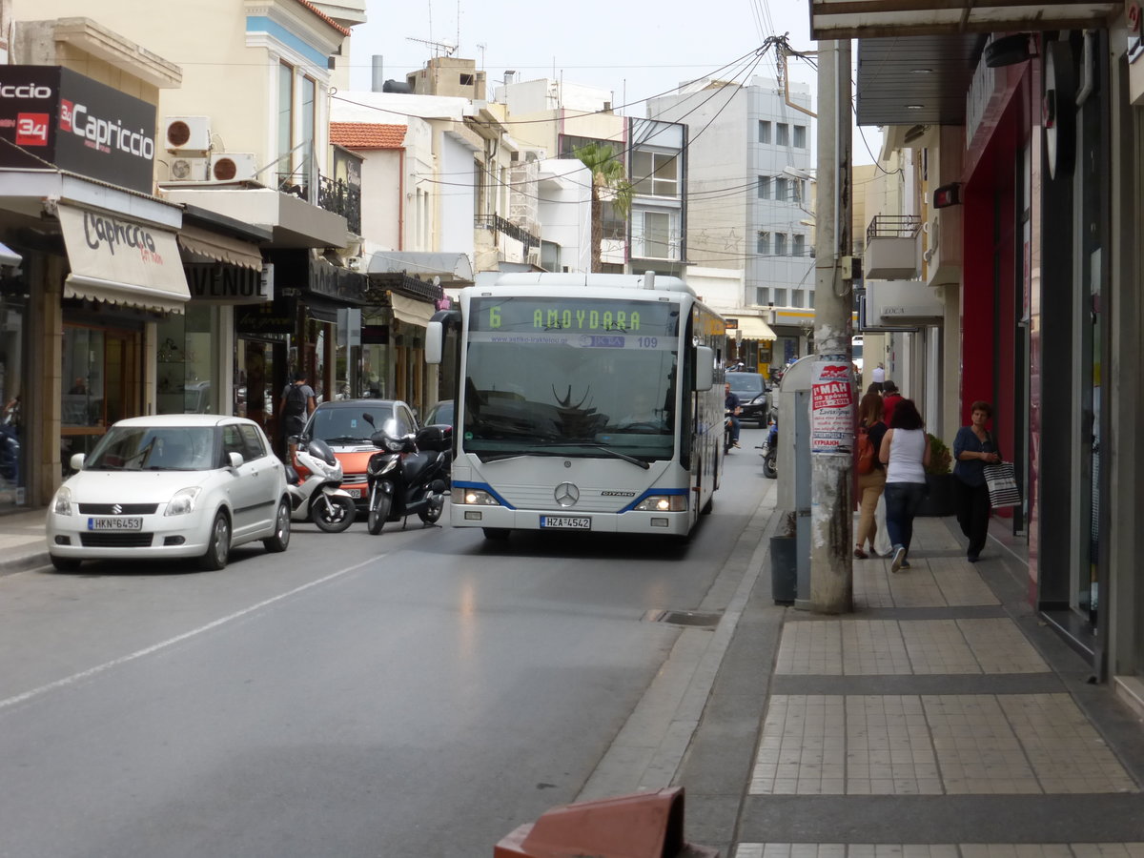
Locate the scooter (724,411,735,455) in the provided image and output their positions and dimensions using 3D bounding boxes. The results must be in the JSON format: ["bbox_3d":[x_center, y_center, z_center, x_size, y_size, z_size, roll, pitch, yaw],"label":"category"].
[{"bbox_3d":[3.360,-0.020,52.800,0.720,1.120,1.900,1,2,6],"label":"scooter"}]

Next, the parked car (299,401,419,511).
[{"bbox_3d":[-2.830,0.410,30.800,1.530,1.545,2.600,0,1,5],"label":"parked car"}]

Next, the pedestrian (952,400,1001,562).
[{"bbox_3d":[3.900,0.510,22.300,0.500,1.560,0.380,1,0,-3],"label":"pedestrian"}]

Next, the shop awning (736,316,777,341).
[{"bbox_3d":[8.350,-4.750,109.000,2.600,1.300,1.400,1,0,-25],"label":"shop awning"}]

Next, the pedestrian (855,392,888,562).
[{"bbox_3d":[3.050,0.469,23.700,0.500,1.680,0.520,1,1,18],"label":"pedestrian"}]

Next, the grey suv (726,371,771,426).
[{"bbox_3d":[4.550,-0.780,63.600,1.740,1.500,4.100,1,2,7],"label":"grey suv"}]

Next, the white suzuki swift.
[{"bbox_3d":[-4.104,0.607,23.810,1.710,1.505,3.700,1,1,7],"label":"white suzuki swift"}]

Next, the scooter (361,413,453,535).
[{"bbox_3d":[-1.960,0.540,28.300,0.780,1.380,2.080,1,1,27],"label":"scooter"}]

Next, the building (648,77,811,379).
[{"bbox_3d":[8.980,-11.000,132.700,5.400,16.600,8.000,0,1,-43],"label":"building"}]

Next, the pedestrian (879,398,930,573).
[{"bbox_3d":[3.145,0.530,21.900,0.520,1.640,0.500,1,1,5],"label":"pedestrian"}]

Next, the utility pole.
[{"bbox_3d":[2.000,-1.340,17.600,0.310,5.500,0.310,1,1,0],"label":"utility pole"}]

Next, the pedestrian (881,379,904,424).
[{"bbox_3d":[4.140,0.240,30.000,0.520,1.730,0.420,1,1,0],"label":"pedestrian"}]

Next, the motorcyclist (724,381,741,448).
[{"bbox_3d":[3.330,-0.285,49.500,0.650,1.420,0.850,1,1,7],"label":"motorcyclist"}]

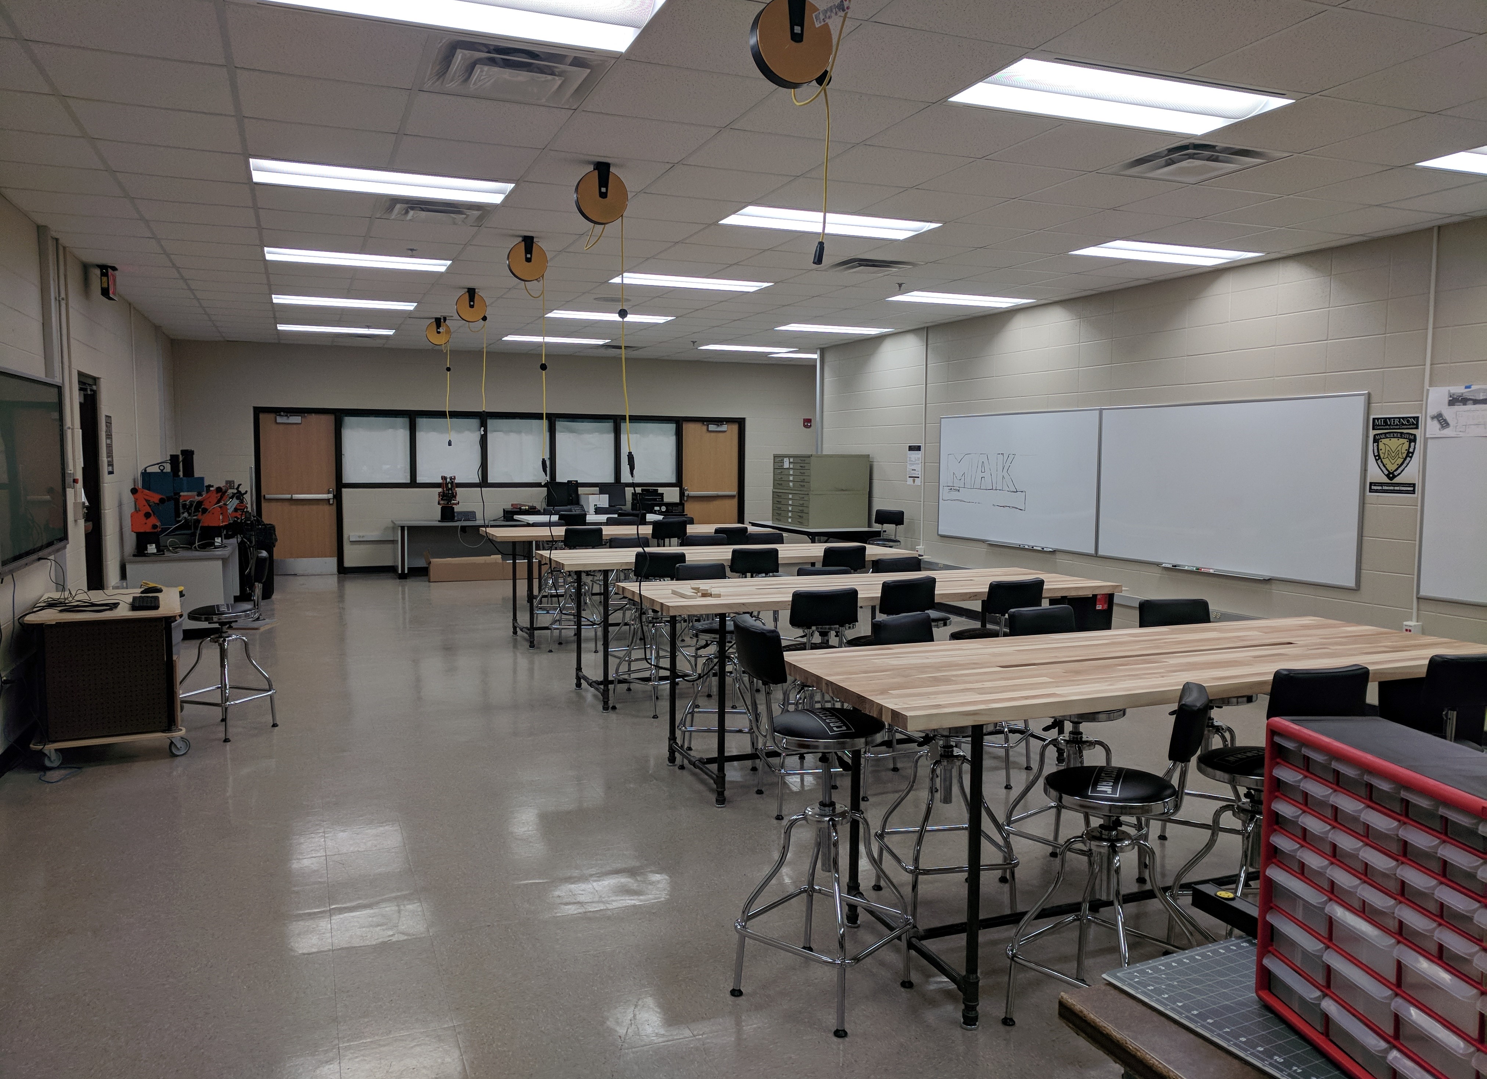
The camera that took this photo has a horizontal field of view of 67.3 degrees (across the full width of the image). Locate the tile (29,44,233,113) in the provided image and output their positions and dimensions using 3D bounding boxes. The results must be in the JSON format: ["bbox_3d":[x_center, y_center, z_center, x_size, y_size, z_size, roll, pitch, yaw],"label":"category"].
[{"bbox_3d":[-2.164,-1.658,4.026,0.600,0.020,0.600,-1,5,-22],"label":"tile"}]

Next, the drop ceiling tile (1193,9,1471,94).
[{"bbox_3d":[1.913,-1.605,3.693,0.605,0.020,0.605,-1,5,-22],"label":"drop ceiling tile"}]

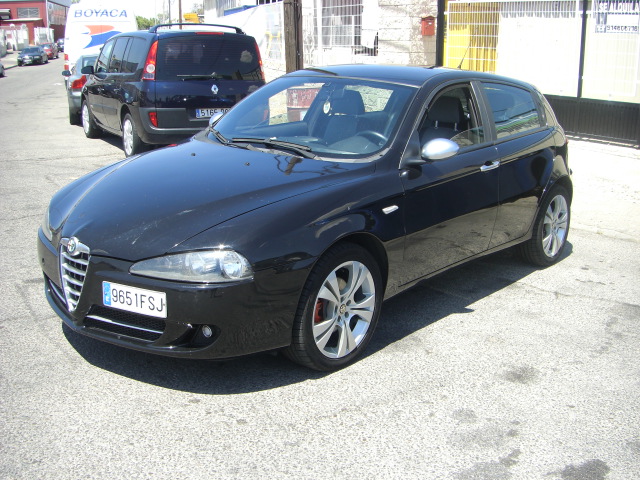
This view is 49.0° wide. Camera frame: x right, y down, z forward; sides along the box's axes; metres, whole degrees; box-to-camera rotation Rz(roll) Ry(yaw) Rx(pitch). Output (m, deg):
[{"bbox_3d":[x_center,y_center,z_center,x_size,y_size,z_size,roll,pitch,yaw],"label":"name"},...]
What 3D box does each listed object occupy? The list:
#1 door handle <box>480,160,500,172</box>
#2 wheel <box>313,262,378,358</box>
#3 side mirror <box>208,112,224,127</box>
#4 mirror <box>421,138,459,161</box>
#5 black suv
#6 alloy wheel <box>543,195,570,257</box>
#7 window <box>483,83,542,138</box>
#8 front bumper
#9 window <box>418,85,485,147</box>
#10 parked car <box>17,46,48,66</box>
[{"bbox_3d":[1.044,-0.443,4.284,0.055,0.050,0.210,14,19,39],"label":"door handle"},{"bbox_3d":[0.059,0.322,3.433,0.180,0.475,0.475,14,19,39],"label":"wheel"},{"bbox_3d":[-0.690,-0.816,4.822,0.215,0.135,0.130,14,19,39],"label":"side mirror"},{"bbox_3d":[0.641,-0.481,3.732,0.215,0.135,0.130,14,19,39],"label":"mirror"},{"bbox_3d":[-2.458,-2.317,10.836,1.880,1.770,4.680,-7,16,-28],"label":"black suv"},{"bbox_3d":[1.706,-0.114,5.325,0.180,0.475,0.475,14,19,39],"label":"alloy wheel"},{"bbox_3d":[1.298,-0.878,4.743,0.050,0.400,0.740,-22,-5,42],"label":"window"},{"bbox_3d":[-0.928,0.192,3.425,1.710,0.470,0.610,14,19,39],"label":"front bumper"},{"bbox_3d":[0.759,-0.716,4.120,0.050,0.430,0.790,-22,-5,42],"label":"window"},{"bbox_3d":[-22.301,-14.195,54.500,1.720,1.430,4.250,-3,15,-16],"label":"parked car"}]

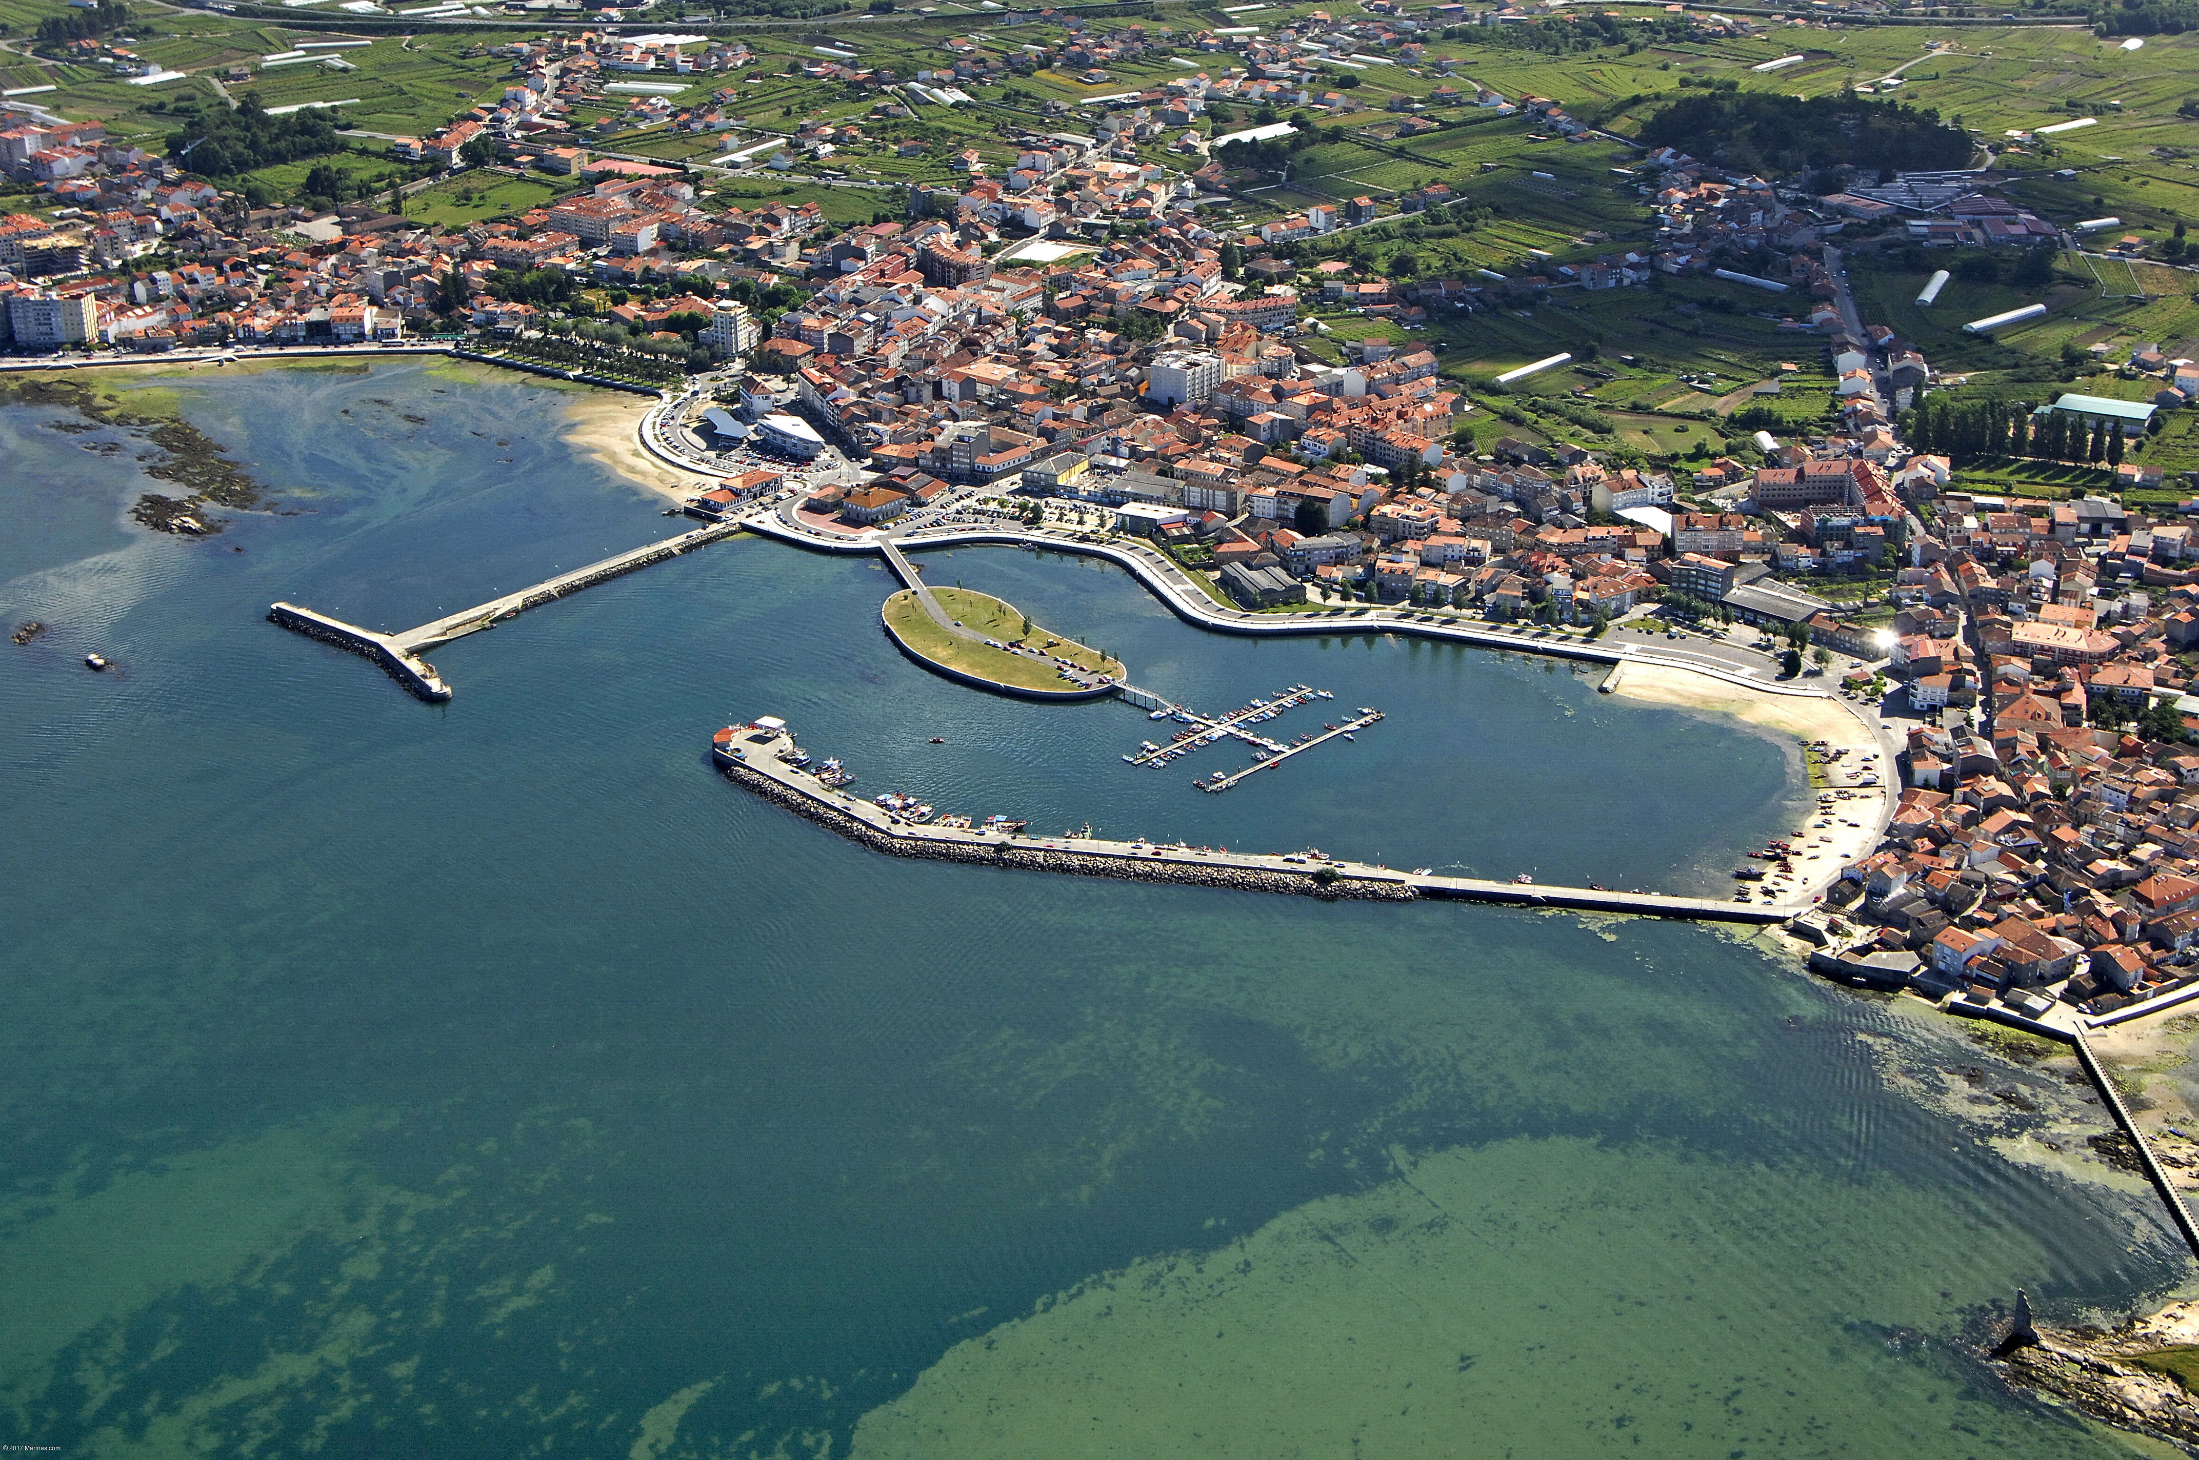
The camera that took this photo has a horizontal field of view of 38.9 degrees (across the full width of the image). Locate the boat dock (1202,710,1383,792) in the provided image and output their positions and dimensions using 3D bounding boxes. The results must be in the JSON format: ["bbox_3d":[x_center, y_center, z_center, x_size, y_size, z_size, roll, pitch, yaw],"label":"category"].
[{"bbox_3d":[71.730,7.900,1141.470,2.700,1.100,98.600,19,28,39],"label":"boat dock"}]

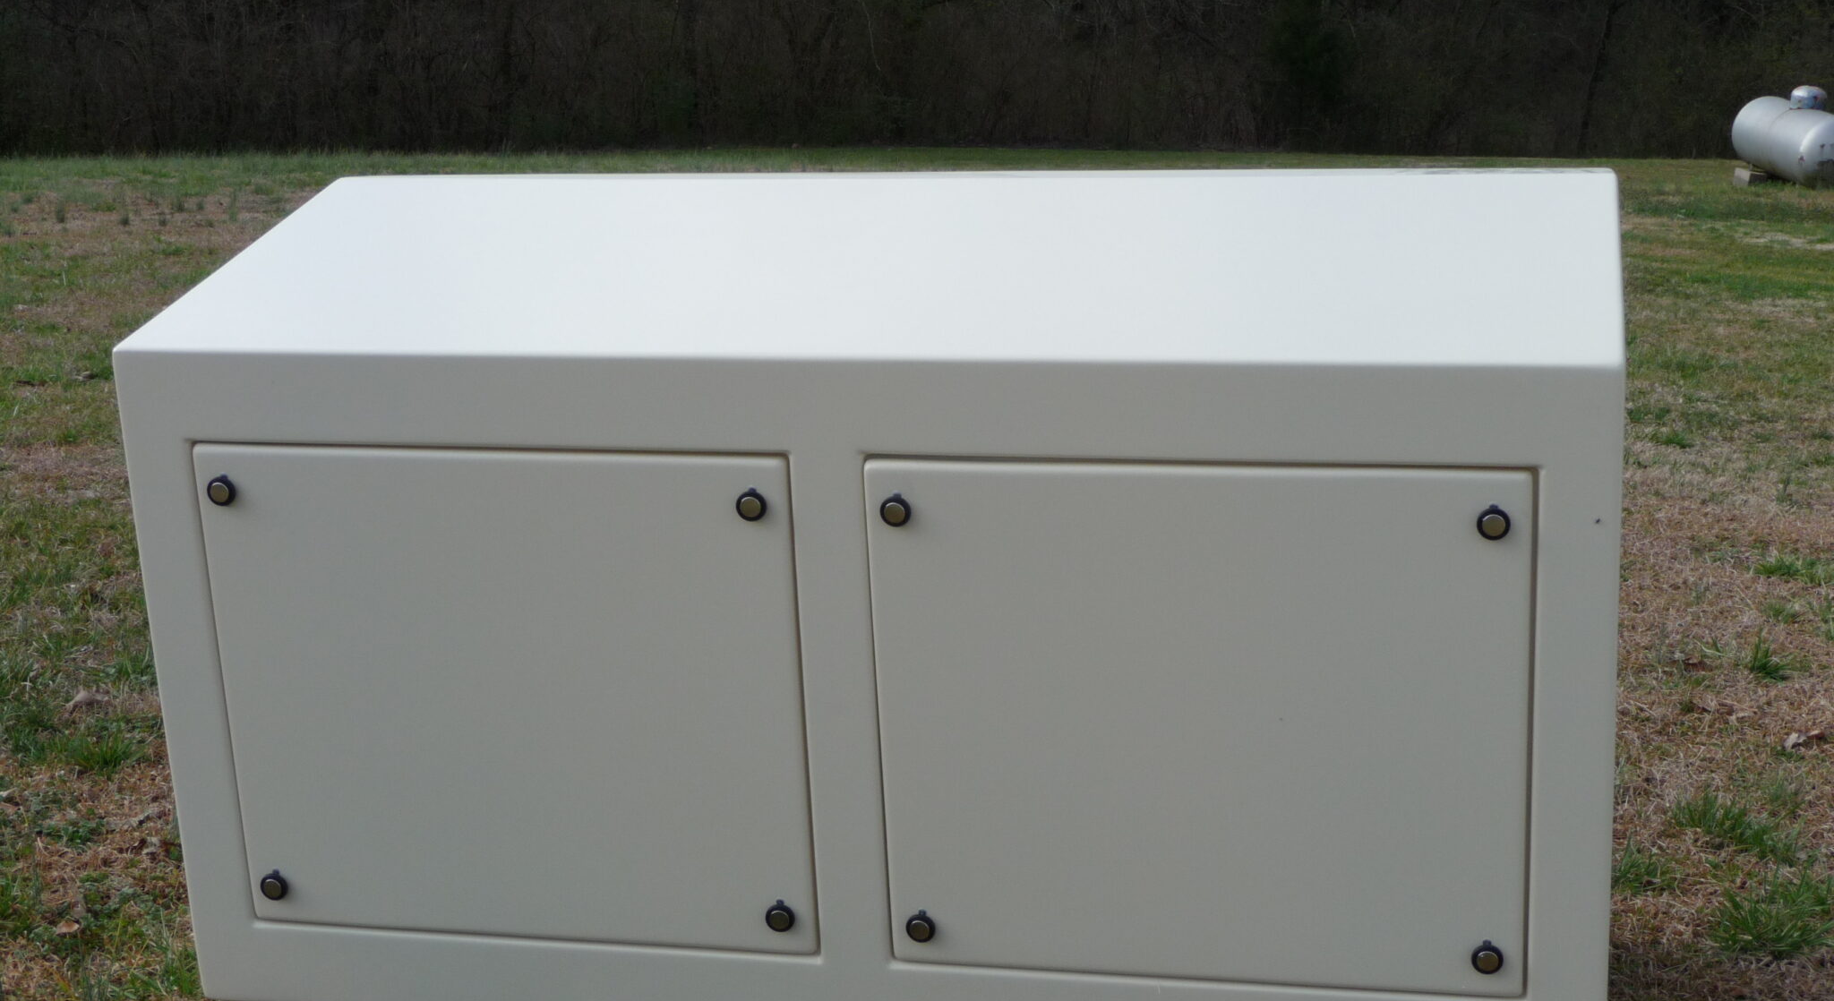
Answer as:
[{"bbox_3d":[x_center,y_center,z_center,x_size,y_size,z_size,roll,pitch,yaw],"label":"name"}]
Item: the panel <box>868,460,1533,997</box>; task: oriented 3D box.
[{"bbox_3d":[0.293,0.233,2.773,0.680,0.577,0.030,1,18,13],"label":"panel"}]

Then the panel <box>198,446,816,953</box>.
[{"bbox_3d":[-0.449,0.217,2.944,0.680,0.577,0.030,1,18,13],"label":"panel"}]

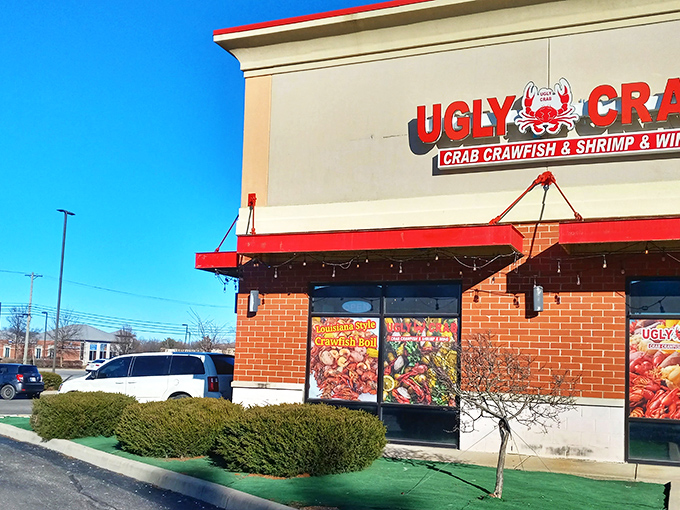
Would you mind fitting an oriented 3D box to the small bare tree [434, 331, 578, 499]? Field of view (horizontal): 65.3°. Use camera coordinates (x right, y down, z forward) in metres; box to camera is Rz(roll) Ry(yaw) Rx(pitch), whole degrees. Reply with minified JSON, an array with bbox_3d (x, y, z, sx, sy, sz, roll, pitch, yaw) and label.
[{"bbox_3d":[1.888,1.802,6.050,1.620,1.870,1.500,-2,-11,18],"label":"small bare tree"}]

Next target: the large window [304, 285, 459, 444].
[{"bbox_3d":[0.700,1.828,9.117,2.740,2.710,0.130,-2,-10,18],"label":"large window"}]

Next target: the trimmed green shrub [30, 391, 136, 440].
[{"bbox_3d":[-5.106,3.198,10.600,2.250,0.930,1.800,-3,-11,23],"label":"trimmed green shrub"}]

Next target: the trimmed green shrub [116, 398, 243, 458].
[{"bbox_3d":[-2.660,2.903,8.900,2.300,0.920,1.800,-3,-11,23],"label":"trimmed green shrub"}]

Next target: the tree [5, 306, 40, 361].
[{"bbox_3d":[-41.836,11.020,70.000,4.500,8.200,4.300,1,-10,0],"label":"tree"}]

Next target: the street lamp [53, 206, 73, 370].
[{"bbox_3d":[-16.347,2.601,31.000,1.400,10.300,0.400,10,-14,-41],"label":"street lamp"}]

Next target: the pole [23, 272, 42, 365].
[{"bbox_3d":[-38.637,8.275,66.000,2.200,12.200,0.350,3,-10,-6],"label":"pole"}]

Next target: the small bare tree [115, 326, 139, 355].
[{"bbox_3d":[-30.592,13.111,76.000,3.500,6.300,3.400,1,-10,0],"label":"small bare tree"}]

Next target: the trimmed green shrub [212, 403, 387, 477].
[{"bbox_3d":[-0.580,2.629,7.600,2.450,0.930,1.800,-3,-11,23],"label":"trimmed green shrub"}]

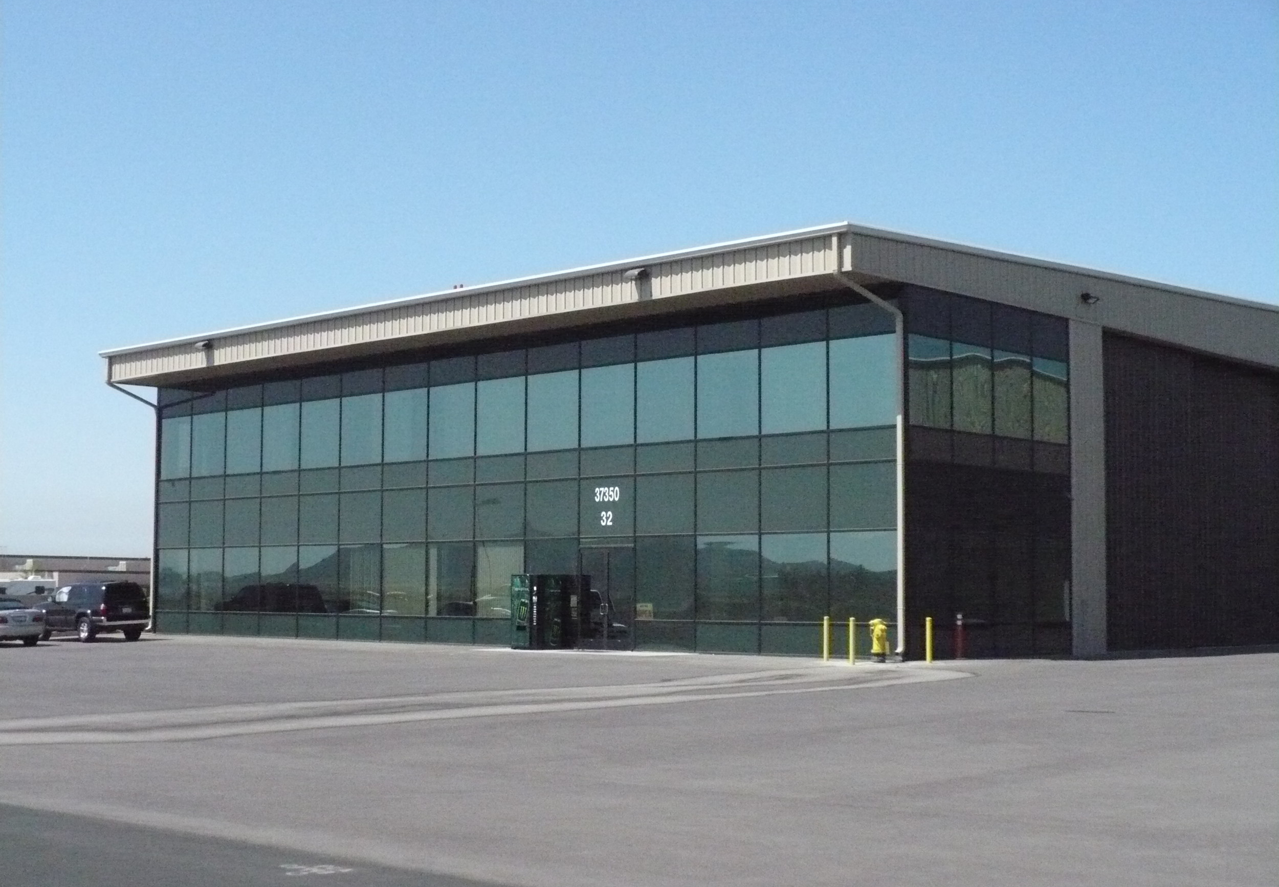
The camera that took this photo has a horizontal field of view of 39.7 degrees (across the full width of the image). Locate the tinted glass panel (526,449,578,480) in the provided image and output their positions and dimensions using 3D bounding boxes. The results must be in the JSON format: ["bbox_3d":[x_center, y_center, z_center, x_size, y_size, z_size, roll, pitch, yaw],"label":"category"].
[{"bbox_3d":[-2.172,0.555,44.188,1.850,0.654,0.050,-4,-7,43],"label":"tinted glass panel"}]

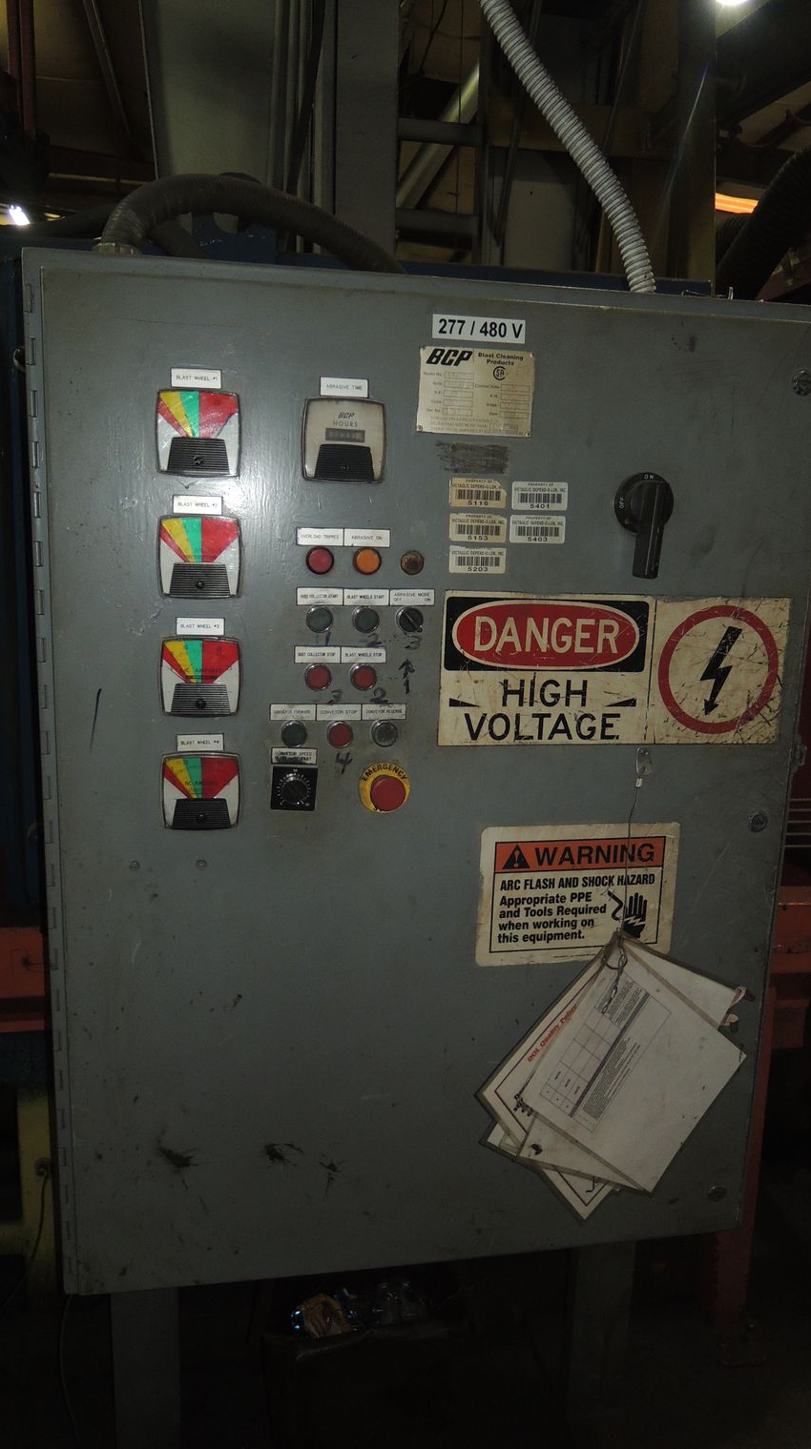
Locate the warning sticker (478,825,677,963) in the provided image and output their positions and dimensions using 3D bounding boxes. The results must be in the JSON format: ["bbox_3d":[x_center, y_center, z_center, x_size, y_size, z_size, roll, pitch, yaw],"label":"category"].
[{"bbox_3d":[0.213,0.208,1.230,0.251,0.175,0.004,0,11,-10],"label":"warning sticker"}]

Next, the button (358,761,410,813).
[{"bbox_3d":[-0.021,0.077,1.146,0.060,0.060,0.035,0,11,-10],"label":"button"}]

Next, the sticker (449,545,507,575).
[{"bbox_3d":[0.082,-0.184,1.127,0.065,0.029,0.004,0,11,-10],"label":"sticker"}]

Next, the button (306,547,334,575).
[{"bbox_3d":[-0.092,-0.178,1.091,0.030,0.030,0.016,0,11,-10],"label":"button"}]

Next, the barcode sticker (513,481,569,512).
[{"bbox_3d":[0.151,-0.256,1.125,0.064,0.030,0.004,0,11,-10],"label":"barcode sticker"}]

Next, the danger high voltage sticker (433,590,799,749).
[{"bbox_3d":[0.251,-0.063,1.182,0.424,0.178,0.004,0,11,-10],"label":"danger high voltage sticker"}]

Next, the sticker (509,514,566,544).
[{"bbox_3d":[0.150,-0.219,1.132,0.065,0.030,0.004,0,11,-10],"label":"sticker"}]

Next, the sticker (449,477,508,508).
[{"bbox_3d":[0.082,-0.256,1.112,0.065,0.030,0.004,0,11,-10],"label":"sticker"}]

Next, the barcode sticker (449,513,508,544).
[{"bbox_3d":[0.082,-0.218,1.120,0.065,0.028,0.004,0,11,-10],"label":"barcode sticker"}]

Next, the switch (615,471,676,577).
[{"bbox_3d":[0.273,-0.224,1.131,0.072,0.116,0.046,0,11,-10],"label":"switch"}]

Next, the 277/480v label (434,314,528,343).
[{"bbox_3d":[0.080,-0.424,1.077,0.102,0.024,0.004,0,11,-10],"label":"277/480v label"}]

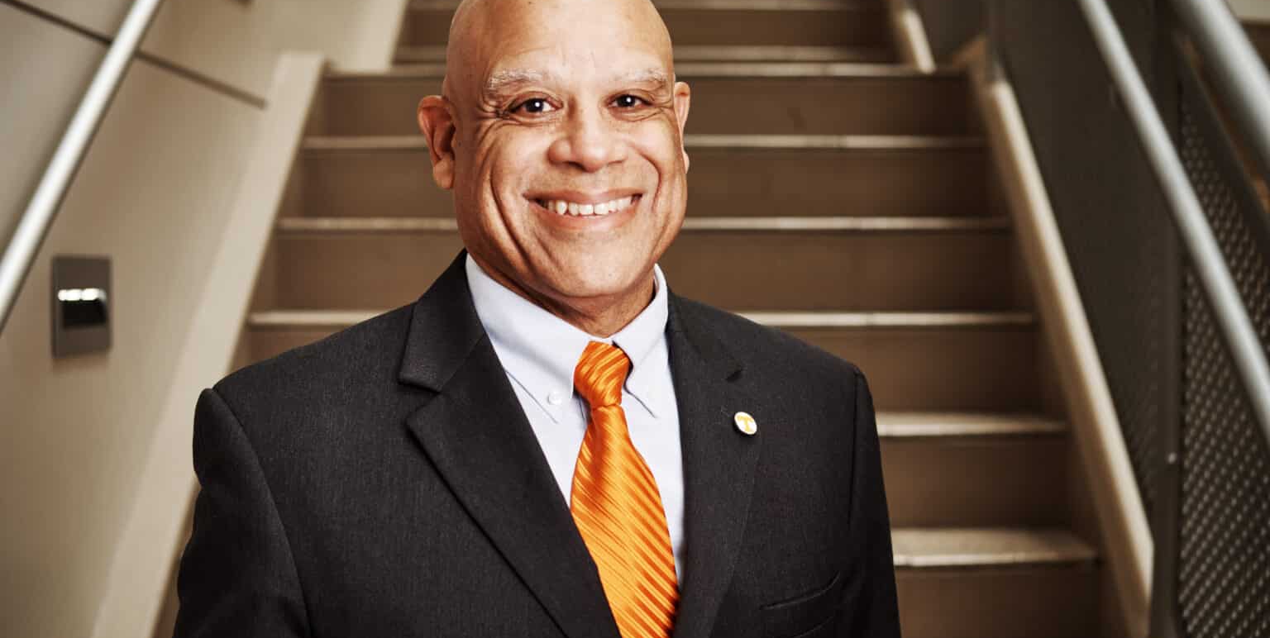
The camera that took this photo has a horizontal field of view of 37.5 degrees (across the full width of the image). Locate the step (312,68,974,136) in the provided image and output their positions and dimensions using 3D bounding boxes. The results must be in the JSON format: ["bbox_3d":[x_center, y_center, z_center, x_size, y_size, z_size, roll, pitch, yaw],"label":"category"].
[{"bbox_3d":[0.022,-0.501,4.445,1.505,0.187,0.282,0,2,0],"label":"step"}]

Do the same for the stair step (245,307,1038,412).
[{"bbox_3d":[0.016,0.081,3.659,1.505,0.187,0.282,0,2,0],"label":"stair step"}]

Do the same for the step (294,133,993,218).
[{"bbox_3d":[0.020,-0.307,4.183,1.505,0.187,0.282,0,2,0],"label":"step"}]

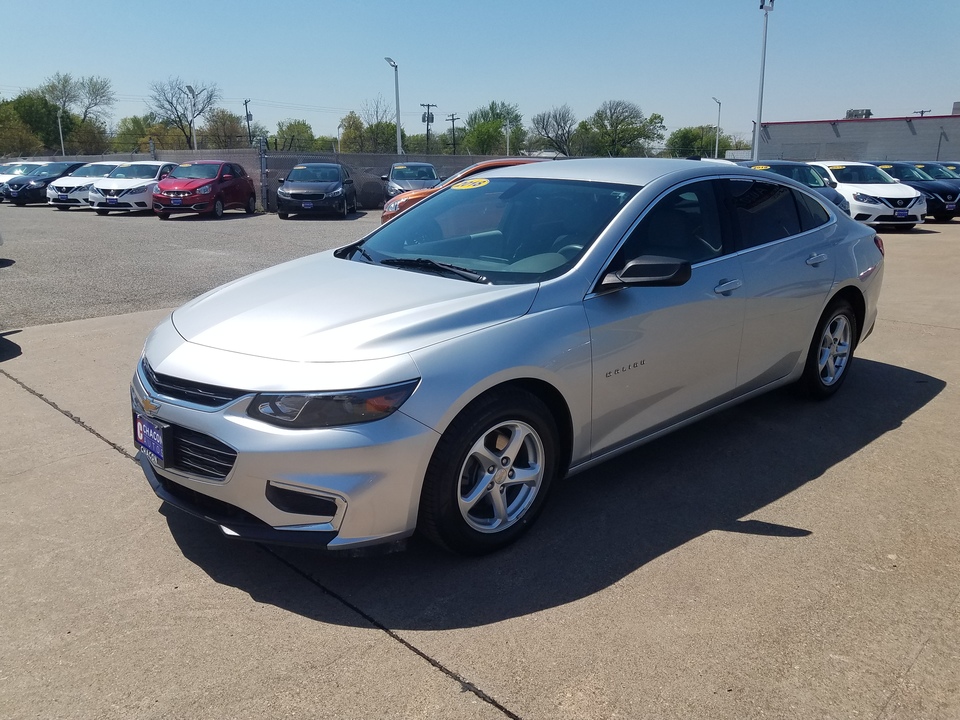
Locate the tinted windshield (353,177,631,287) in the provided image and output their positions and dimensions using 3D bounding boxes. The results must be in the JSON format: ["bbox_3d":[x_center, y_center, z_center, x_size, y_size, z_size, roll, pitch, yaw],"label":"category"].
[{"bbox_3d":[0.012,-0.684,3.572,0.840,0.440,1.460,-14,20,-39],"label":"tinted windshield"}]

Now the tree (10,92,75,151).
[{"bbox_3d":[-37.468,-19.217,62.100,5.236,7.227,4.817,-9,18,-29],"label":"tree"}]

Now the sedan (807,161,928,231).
[{"bbox_3d":[9.080,-4.140,17.950,1.770,1.495,4.630,-2,15,-4],"label":"sedan"}]

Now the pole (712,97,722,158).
[{"bbox_3d":[16.511,-15.489,50.774,0.694,5.779,0.300,-1,15,0],"label":"pole"}]

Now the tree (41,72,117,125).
[{"bbox_3d":[-42.777,-25.359,78.066,7.333,10.781,6.966,-8,17,-26],"label":"tree"}]

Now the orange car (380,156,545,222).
[{"bbox_3d":[0.340,-2.510,11.900,4.000,1.520,1.700,-1,15,0],"label":"orange car"}]

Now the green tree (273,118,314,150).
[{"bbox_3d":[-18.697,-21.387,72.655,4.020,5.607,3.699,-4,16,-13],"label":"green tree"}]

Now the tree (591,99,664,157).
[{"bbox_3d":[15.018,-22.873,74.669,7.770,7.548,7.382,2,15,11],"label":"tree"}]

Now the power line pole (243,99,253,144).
[{"bbox_3d":[-25.768,-24.781,81.255,1.109,8.840,0.700,-5,16,-16],"label":"power line pole"}]

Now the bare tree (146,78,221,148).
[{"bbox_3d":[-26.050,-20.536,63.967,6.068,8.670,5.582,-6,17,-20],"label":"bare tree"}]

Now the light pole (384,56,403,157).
[{"bbox_3d":[-3.956,-11.060,34.297,0.650,6.190,0.300,0,15,0],"label":"light pole"}]

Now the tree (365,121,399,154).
[{"bbox_3d":[-11.189,-24.773,84.454,4.430,6.228,4.209,0,15,0],"label":"tree"}]

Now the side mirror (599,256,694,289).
[{"bbox_3d":[0.704,-0.371,3.031,0.240,0.140,0.255,-13,20,-39],"label":"side mirror"}]

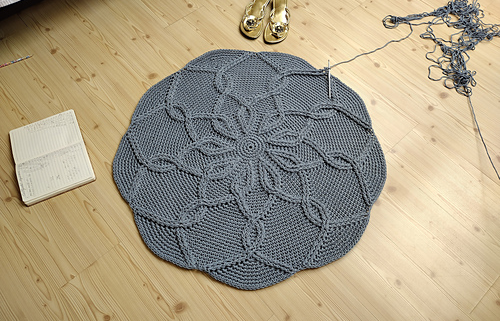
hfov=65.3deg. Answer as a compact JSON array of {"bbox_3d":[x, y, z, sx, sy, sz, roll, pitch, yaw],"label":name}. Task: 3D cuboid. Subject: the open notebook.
[{"bbox_3d":[-0.616,-0.018,1.214,0.206,0.018,0.272,-22,64,-12],"label":"open notebook"}]

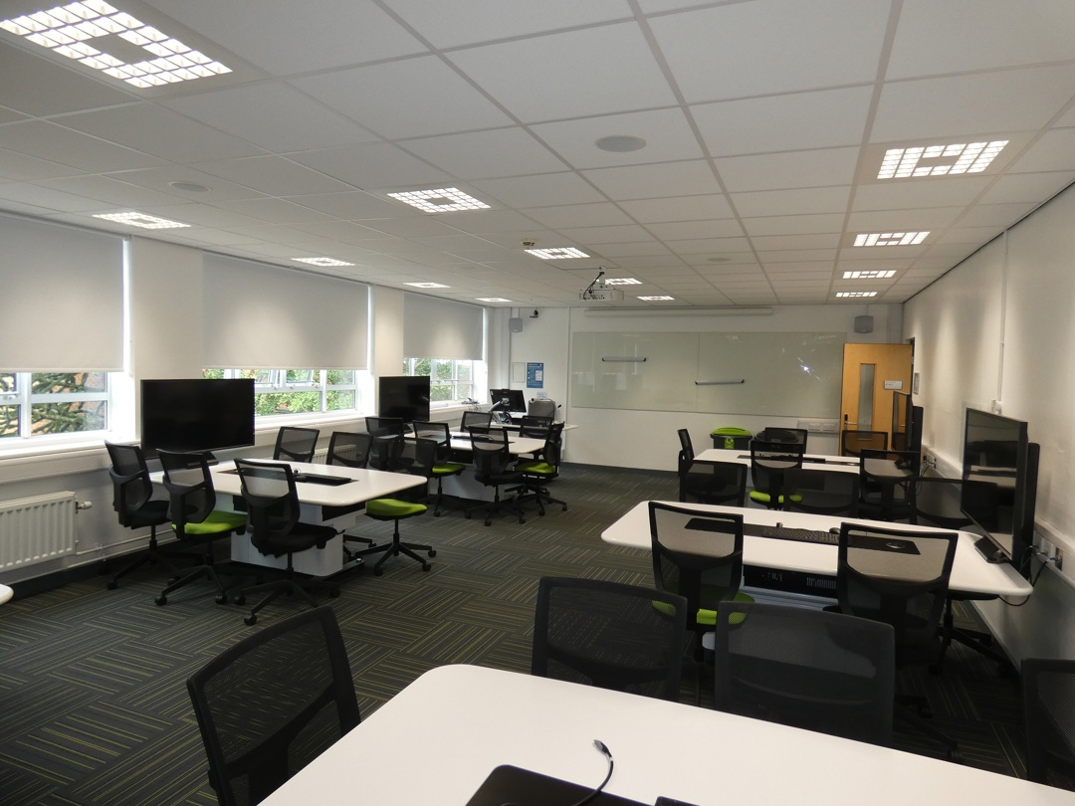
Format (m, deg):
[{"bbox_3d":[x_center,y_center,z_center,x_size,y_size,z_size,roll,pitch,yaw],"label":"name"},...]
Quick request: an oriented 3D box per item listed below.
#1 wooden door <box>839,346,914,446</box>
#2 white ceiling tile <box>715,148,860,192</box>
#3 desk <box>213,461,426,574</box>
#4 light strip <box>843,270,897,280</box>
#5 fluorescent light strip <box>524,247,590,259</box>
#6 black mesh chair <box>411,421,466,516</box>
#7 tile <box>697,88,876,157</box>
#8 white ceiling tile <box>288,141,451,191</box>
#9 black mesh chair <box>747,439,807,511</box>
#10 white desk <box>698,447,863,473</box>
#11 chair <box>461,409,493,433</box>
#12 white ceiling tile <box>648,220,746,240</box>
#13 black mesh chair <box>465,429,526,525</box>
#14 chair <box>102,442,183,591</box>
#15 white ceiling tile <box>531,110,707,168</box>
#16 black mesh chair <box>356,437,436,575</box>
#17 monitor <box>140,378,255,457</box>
[{"bbox_3d":[4.046,0.342,7.470,0.800,2.060,0.055,2,4,7],"label":"wooden door"},{"bbox_3d":[1.147,-1.072,2.870,0.590,0.020,0.590,3,4,22],"label":"white ceiling tile"},{"bbox_3d":[-2.106,1.005,5.269,2.080,0.740,1.120,3,4,22],"label":"desk"},{"bbox_3d":[3.127,-1.213,5.849,0.430,0.040,0.440,4,5,24],"label":"light strip"},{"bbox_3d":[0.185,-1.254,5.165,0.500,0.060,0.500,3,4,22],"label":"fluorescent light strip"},{"bbox_3d":[-1.143,0.729,7.203,0.620,1.020,0.640,3,4,20],"label":"black mesh chair"},{"bbox_3d":[0.899,-1.027,2.265,0.600,0.025,0.600,4,5,23],"label":"tile"},{"bbox_3d":[-0.778,-1.127,2.975,0.600,0.020,0.600,4,5,24],"label":"white ceiling tile"},{"bbox_3d":[2.454,0.903,6.447,0.620,1.020,0.640,4,5,24],"label":"black mesh chair"},{"bbox_3d":[2.772,0.988,6.630,2.070,0.730,1.220,3,4,19],"label":"white desk"},{"bbox_3d":[-0.878,0.642,7.857,0.630,1.000,0.630,3,4,28],"label":"chair"},{"bbox_3d":[1.046,-1.149,4.130,0.595,0.022,0.595,3,4,23],"label":"white ceiling tile"},{"bbox_3d":[-0.439,0.776,6.871,0.620,1.020,0.640,3,4,19],"label":"black mesh chair"},{"bbox_3d":[-2.891,0.798,4.677,0.620,1.040,0.630,4,5,31],"label":"chair"},{"bbox_3d":[0.341,-1.057,2.513,0.600,0.020,0.600,4,5,24],"label":"white ceiling tile"},{"bbox_3d":[-1.132,0.818,5.072,0.630,1.000,0.630,4,5,37],"label":"black mesh chair"},{"bbox_3d":[-2.932,0.114,5.486,0.080,0.645,1.130,3,4,22],"label":"monitor"}]

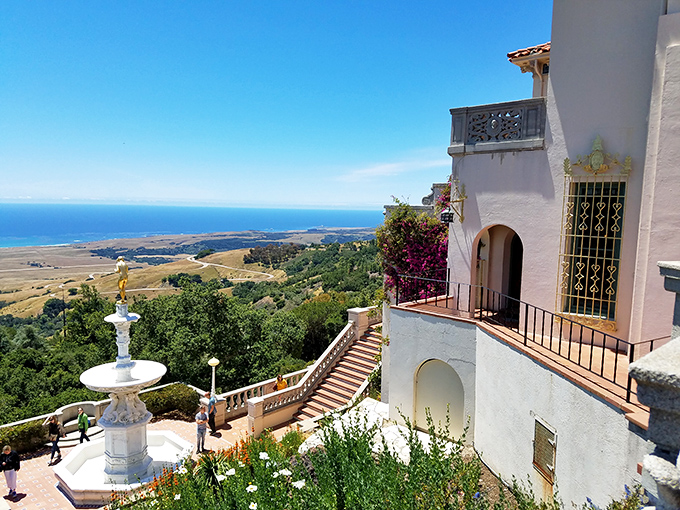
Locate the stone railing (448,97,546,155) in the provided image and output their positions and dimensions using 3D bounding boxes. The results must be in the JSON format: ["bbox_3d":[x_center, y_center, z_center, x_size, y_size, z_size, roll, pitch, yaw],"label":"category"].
[{"bbox_3d":[3.710,-2.995,12.140,2.372,1.110,0.350,6,8,41],"label":"stone railing"}]

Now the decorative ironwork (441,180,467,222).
[{"bbox_3d":[2.798,-1.330,12.473,0.345,1.093,0.978,6,8,41],"label":"decorative ironwork"}]

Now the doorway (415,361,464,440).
[{"bbox_3d":[2.166,3.071,11.027,1.226,1.677,0.220,6,8,41],"label":"doorway"}]

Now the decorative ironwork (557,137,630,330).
[{"bbox_3d":[5.299,-0.462,10.795,1.256,4.005,0.250,6,8,41],"label":"decorative ironwork"}]

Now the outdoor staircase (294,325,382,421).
[{"bbox_3d":[0.807,5.328,22.381,2.700,3.200,5.300,6,8,41],"label":"outdoor staircase"}]

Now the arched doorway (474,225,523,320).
[{"bbox_3d":[3.913,0.511,12.513,1.284,2.524,0.450,6,8,41],"label":"arched doorway"}]

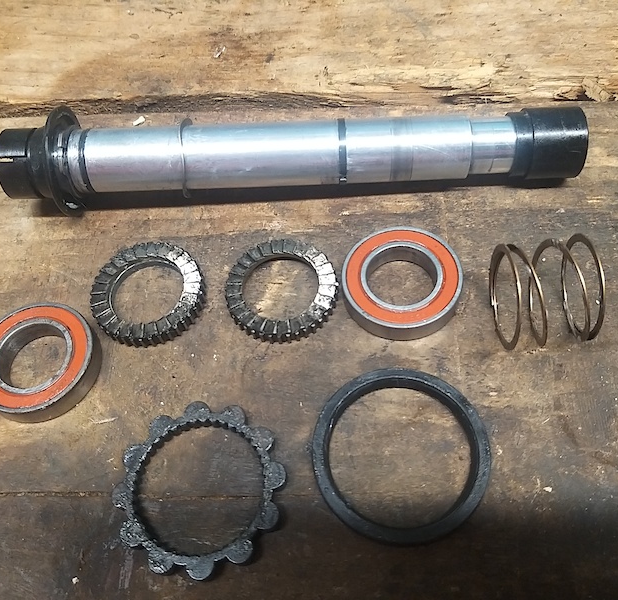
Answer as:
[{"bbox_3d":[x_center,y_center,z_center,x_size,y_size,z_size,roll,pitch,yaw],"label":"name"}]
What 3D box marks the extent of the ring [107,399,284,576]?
[{"bbox_3d":[-0.025,0.042,0.141,0.039,0.004,0.039,-3,60,5],"label":"ring"}]

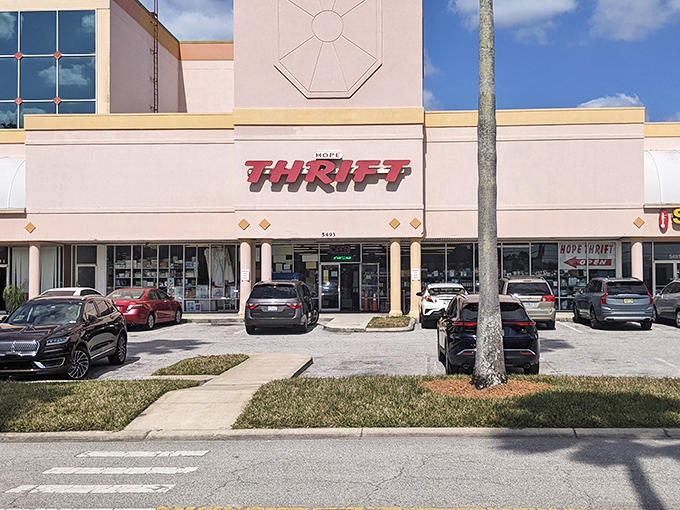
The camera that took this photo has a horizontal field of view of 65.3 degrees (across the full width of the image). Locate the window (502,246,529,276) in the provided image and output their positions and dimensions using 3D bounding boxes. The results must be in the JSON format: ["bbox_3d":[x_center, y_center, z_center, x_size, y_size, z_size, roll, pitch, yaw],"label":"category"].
[{"bbox_3d":[8.235,0.743,24.784,1.321,2.579,0.120,0,-1,2],"label":"window"}]

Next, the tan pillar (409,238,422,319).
[{"bbox_3d":[3.244,0.997,22.850,0.520,3.416,0.520,0,-1,0],"label":"tan pillar"}]

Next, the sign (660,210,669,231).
[{"bbox_3d":[13.062,-1.381,21.350,0.370,0.820,0.160,0,-1,0],"label":"sign"}]

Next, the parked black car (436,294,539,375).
[{"bbox_3d":[3.319,1.714,12.420,1.855,1.660,4.740,0,-1,8],"label":"parked black car"}]

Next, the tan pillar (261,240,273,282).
[{"bbox_3d":[-3.010,0.940,21.800,0.520,3.160,0.520,0,-1,0],"label":"tan pillar"}]

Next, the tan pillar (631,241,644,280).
[{"bbox_3d":[12.888,1.019,23.000,0.520,3.339,0.520,0,-1,0],"label":"tan pillar"}]

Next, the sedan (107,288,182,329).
[{"bbox_3d":[-7.674,1.980,20.652,1.820,1.470,4.810,0,-1,3],"label":"sedan"}]

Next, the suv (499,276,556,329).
[{"bbox_3d":[6.340,1.670,19.600,1.960,1.760,5.050,0,-1,8],"label":"suv"}]

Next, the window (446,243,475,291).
[{"bbox_3d":[5.634,0.761,24.852,1.328,2.582,0.120,0,-1,2],"label":"window"}]

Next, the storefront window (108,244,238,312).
[{"bbox_3d":[-7.947,1.119,25.208,6.280,3.208,0.120,0,-1,2],"label":"storefront window"}]

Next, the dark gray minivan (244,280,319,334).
[{"bbox_3d":[-2.015,1.814,19.769,2.010,1.740,5.150,0,-1,4],"label":"dark gray minivan"}]

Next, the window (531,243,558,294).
[{"bbox_3d":[8.964,0.745,23.250,1.230,2.750,0.120,0,-1,0],"label":"window"}]

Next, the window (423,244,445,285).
[{"bbox_3d":[4.363,0.767,24.886,1.261,2.595,0.120,0,-1,2],"label":"window"}]

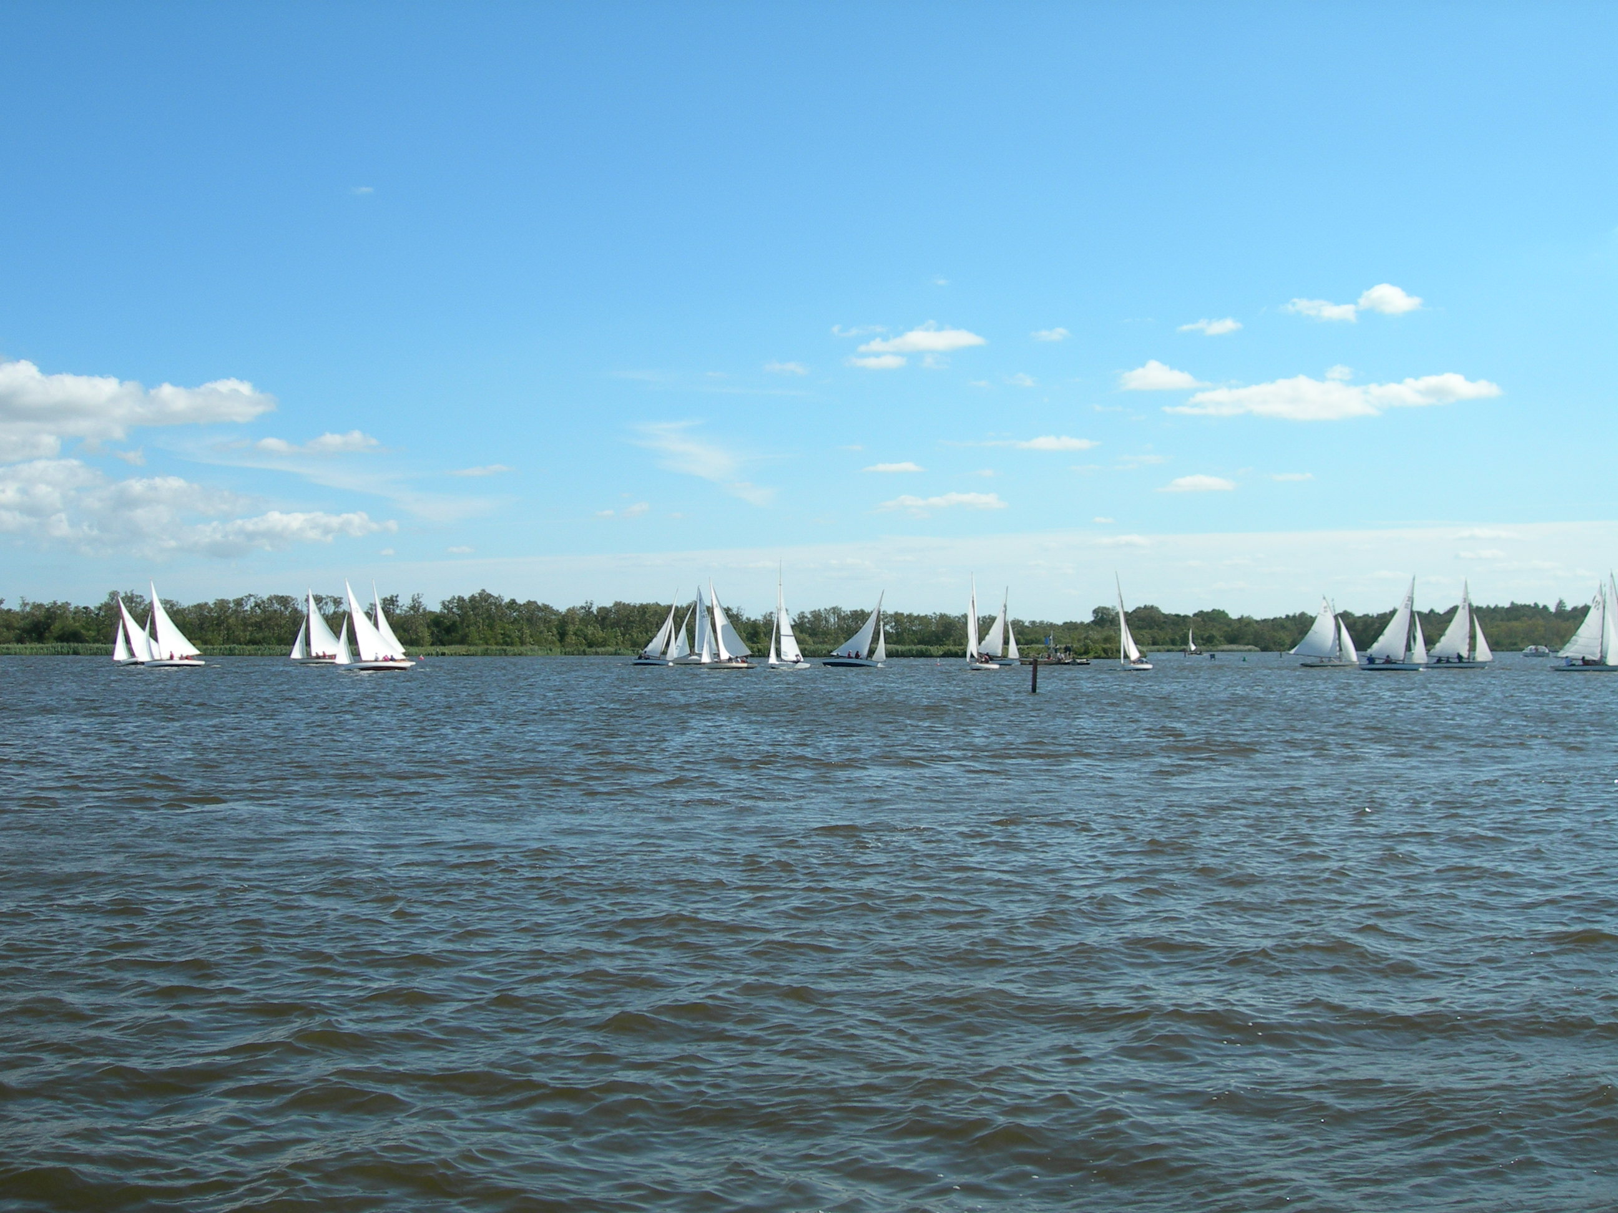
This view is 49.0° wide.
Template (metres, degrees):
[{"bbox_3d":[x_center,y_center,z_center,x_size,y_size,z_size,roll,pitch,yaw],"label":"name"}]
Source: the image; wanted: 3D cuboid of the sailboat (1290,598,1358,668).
[{"bbox_3d":[53.363,2.652,184.000,7.000,7.270,2.300,0,-1,-8],"label":"sailboat"}]

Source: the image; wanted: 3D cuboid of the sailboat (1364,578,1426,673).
[{"bbox_3d":[54.640,1.624,166.000,6.400,8.800,2.200,0,-1,15],"label":"sailboat"}]

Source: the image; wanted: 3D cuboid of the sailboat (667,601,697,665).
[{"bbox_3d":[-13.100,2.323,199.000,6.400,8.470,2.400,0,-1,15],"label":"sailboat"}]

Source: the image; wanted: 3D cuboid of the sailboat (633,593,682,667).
[{"bbox_3d":[-16.637,2.278,194.000,2.200,8.280,6.500,1,-1,-44],"label":"sailboat"}]

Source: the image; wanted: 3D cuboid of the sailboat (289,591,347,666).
[{"bbox_3d":[-57.510,2.369,208.000,6.900,8.730,2.200,0,-1,-12],"label":"sailboat"}]

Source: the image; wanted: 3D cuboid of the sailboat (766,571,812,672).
[{"bbox_3d":[-1.864,0.950,169.000,2.300,10.200,6.600,1,-1,-42],"label":"sailboat"}]

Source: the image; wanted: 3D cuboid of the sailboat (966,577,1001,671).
[{"bbox_3d":[16.560,1.495,168.000,2.100,9.090,6.600,0,-1,26],"label":"sailboat"}]

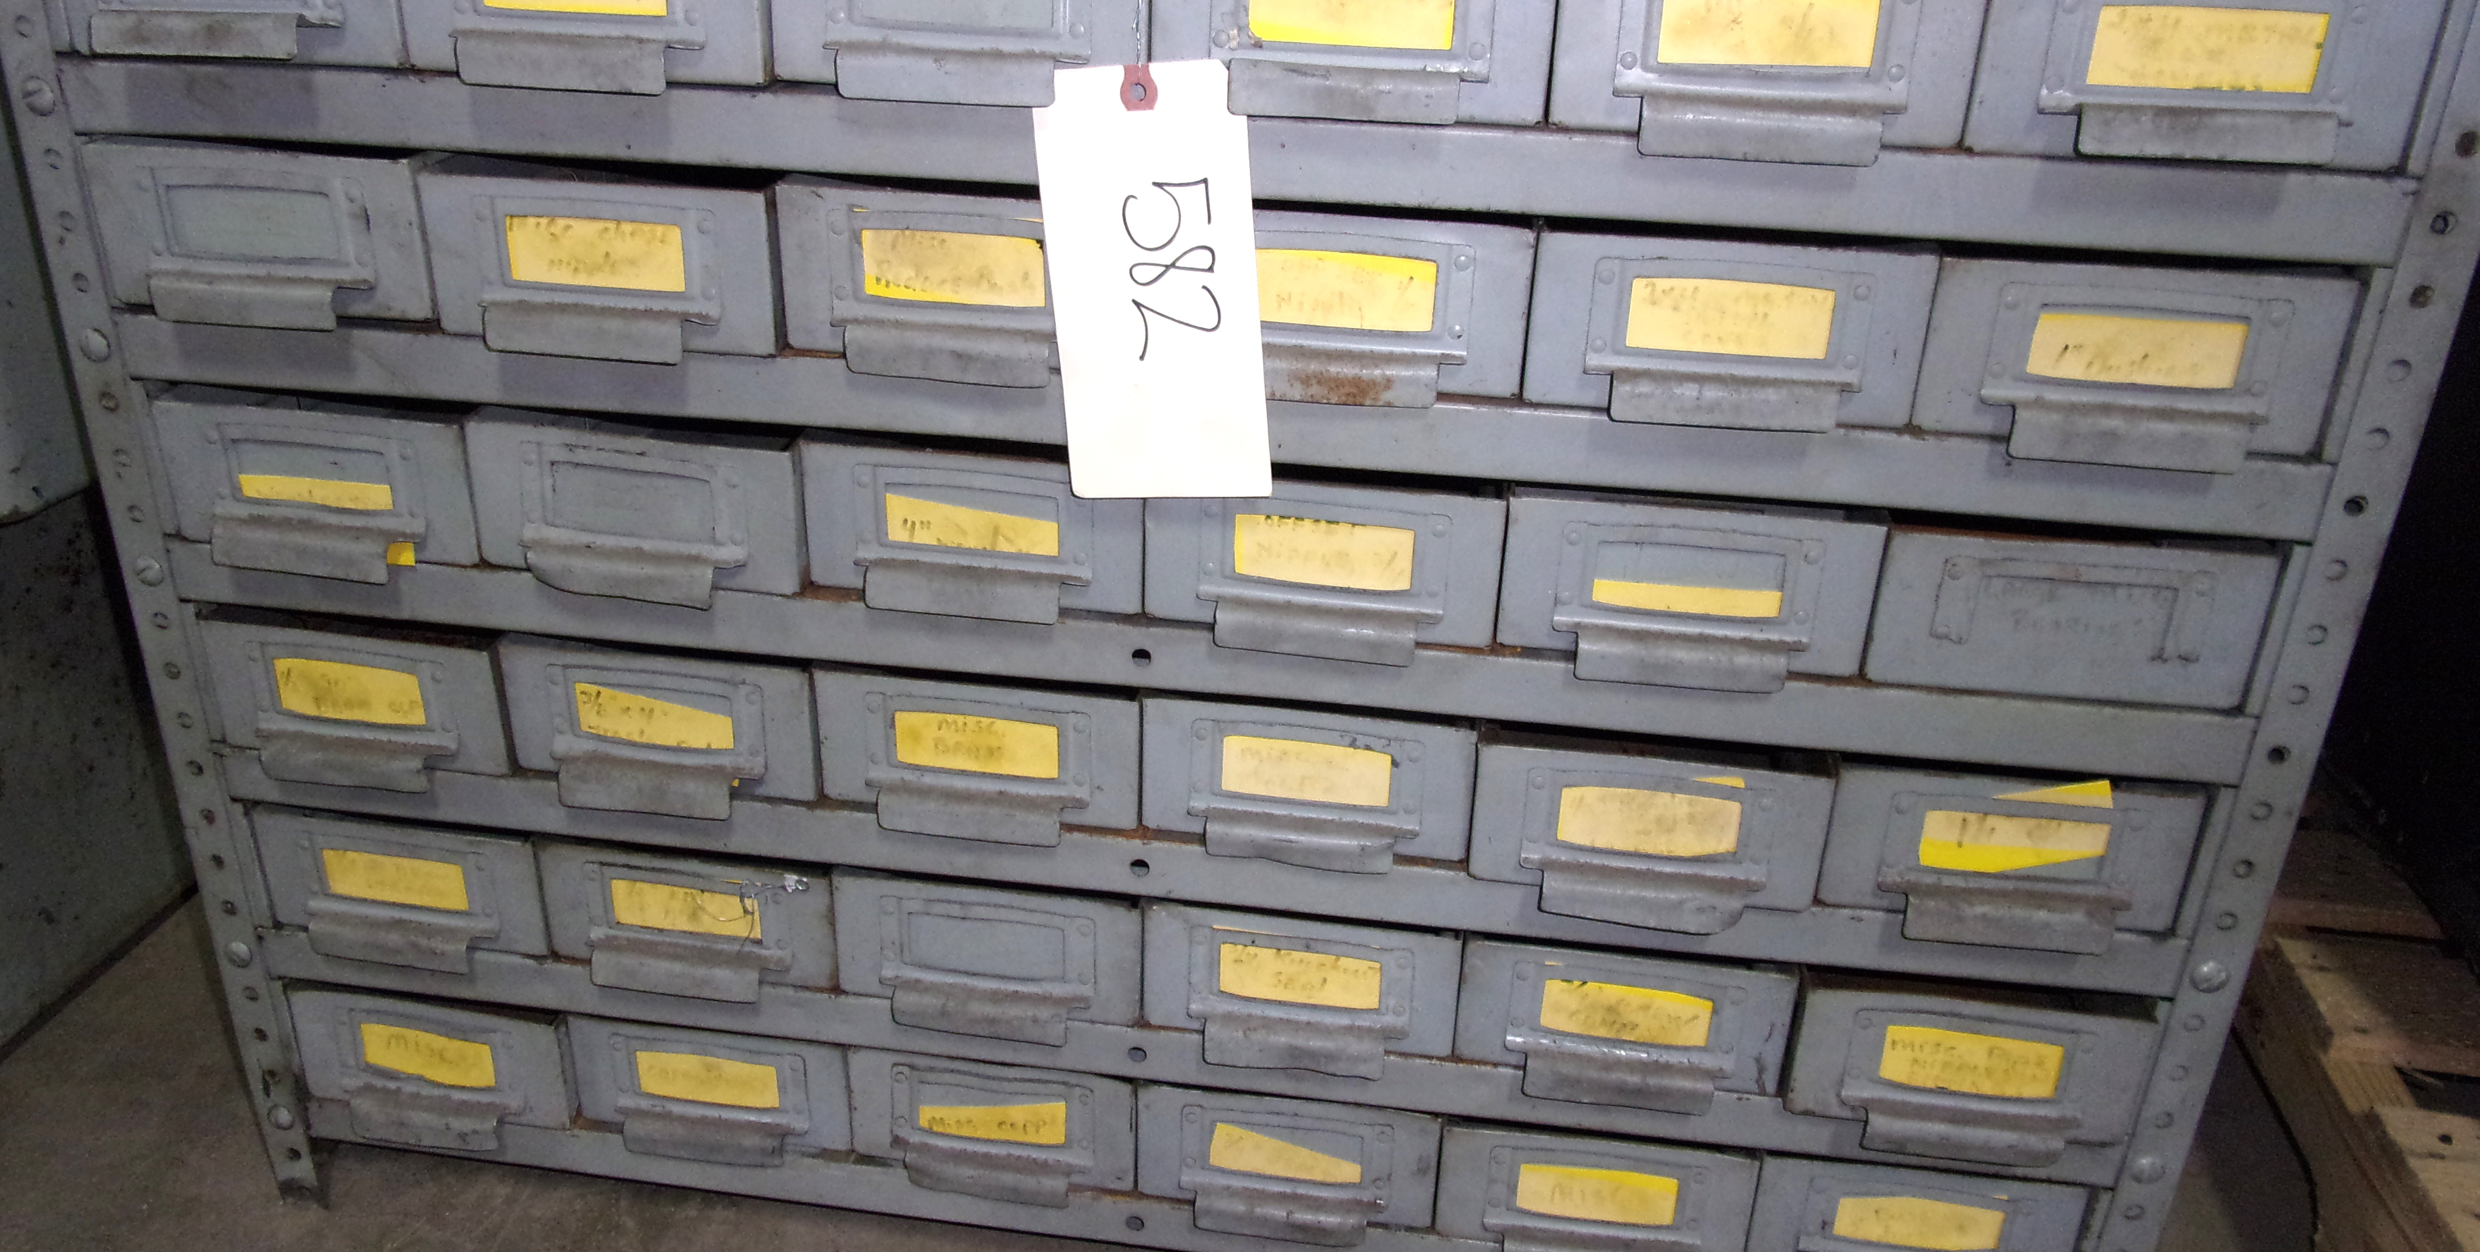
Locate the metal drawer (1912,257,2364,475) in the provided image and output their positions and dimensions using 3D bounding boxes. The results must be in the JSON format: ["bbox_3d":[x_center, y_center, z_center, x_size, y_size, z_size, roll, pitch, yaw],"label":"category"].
[{"bbox_3d":[0.335,-0.145,0.728,0.141,0.063,0.290,5,24,6],"label":"metal drawer"}]

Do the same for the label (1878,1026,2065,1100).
[{"bbox_3d":[0.308,0.184,0.724,0.073,0.028,0.004,5,24,6],"label":"label"}]

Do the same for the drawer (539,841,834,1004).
[{"bbox_3d":[-0.239,0.086,0.914,0.140,0.070,0.290,5,24,6],"label":"drawer"}]

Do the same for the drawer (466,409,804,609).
[{"bbox_3d":[-0.234,-0.110,0.857,0.143,0.067,0.338,5,24,6],"label":"drawer"}]

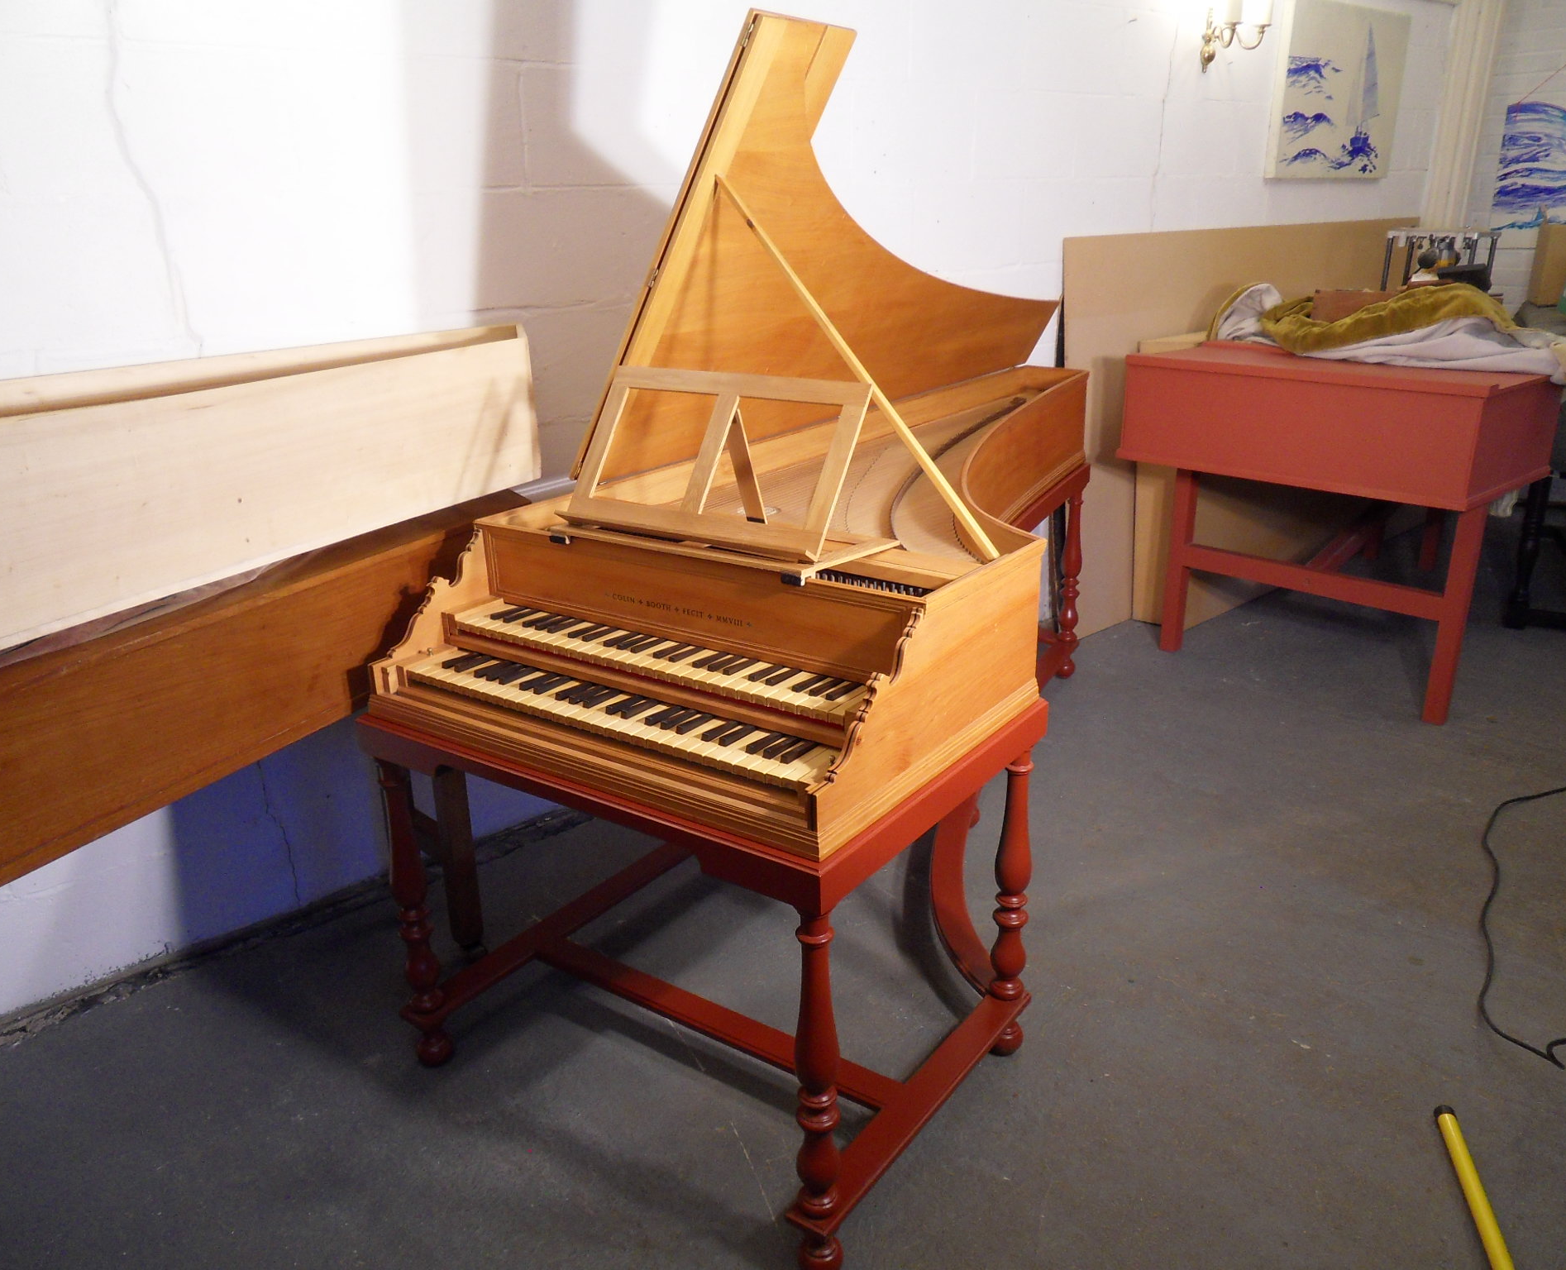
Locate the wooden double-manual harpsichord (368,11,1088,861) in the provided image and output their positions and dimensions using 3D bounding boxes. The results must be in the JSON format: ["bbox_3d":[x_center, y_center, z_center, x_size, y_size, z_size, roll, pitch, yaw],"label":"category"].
[{"bbox_3d":[0.346,-0.568,2.158,0.787,0.903,2.185,12,24,34],"label":"wooden double-manual harpsichord"}]

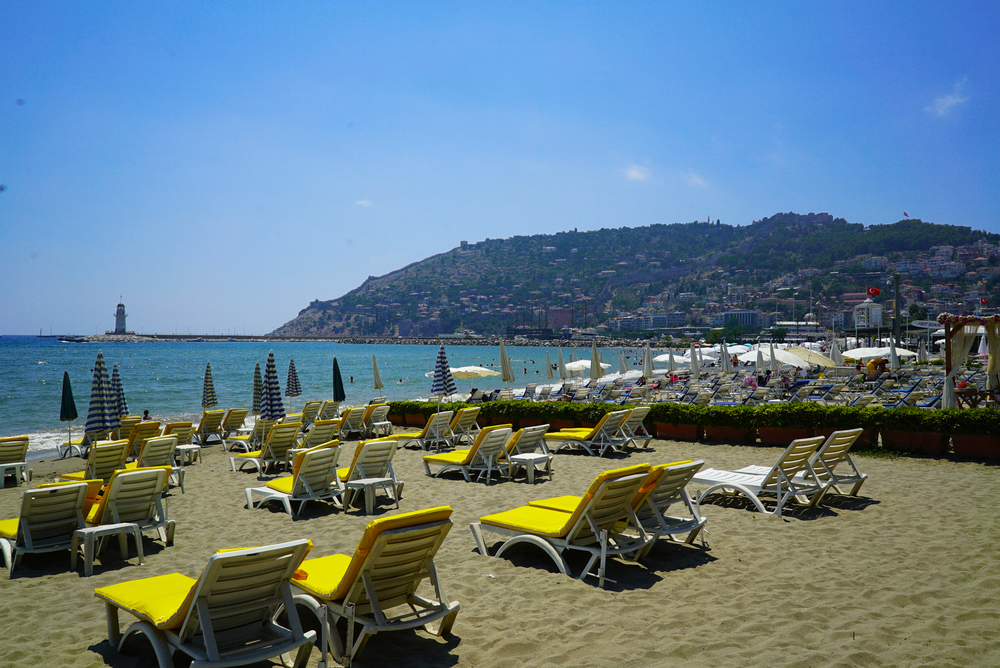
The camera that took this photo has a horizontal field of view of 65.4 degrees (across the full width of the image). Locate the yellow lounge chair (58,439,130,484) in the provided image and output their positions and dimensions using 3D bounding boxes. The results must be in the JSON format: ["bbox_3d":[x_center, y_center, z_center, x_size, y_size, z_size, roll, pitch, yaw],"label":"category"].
[{"bbox_3d":[-6.956,2.278,13.316,0.700,0.910,1.800,1,-4,-44],"label":"yellow lounge chair"}]

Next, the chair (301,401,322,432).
[{"bbox_3d":[-6.981,2.987,28.212,0.700,0.910,1.800,0,-4,-39],"label":"chair"}]

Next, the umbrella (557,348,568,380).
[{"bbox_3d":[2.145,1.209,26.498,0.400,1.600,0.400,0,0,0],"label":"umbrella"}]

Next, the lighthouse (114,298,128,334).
[{"bbox_3d":[-221.302,-10.524,455.000,8.200,20.756,8.200,0,0,0],"label":"lighthouse"}]

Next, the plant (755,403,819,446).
[{"bbox_3d":[5.490,1.729,14.857,0.500,0.810,1.120,0,0,-33],"label":"plant"}]

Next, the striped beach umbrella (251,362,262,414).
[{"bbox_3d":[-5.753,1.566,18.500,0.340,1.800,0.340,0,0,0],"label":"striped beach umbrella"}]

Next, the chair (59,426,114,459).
[{"bbox_3d":[-11.549,2.916,21.650,1.767,0.926,0.704,-5,-3,36],"label":"chair"}]

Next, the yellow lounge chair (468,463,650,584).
[{"bbox_3d":[0.540,1.635,7.178,0.714,0.877,1.775,-1,-3,-39],"label":"yellow lounge chair"}]

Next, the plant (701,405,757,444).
[{"bbox_3d":[4.460,1.710,15.100,1.030,0.760,0.500,0,0,41],"label":"plant"}]

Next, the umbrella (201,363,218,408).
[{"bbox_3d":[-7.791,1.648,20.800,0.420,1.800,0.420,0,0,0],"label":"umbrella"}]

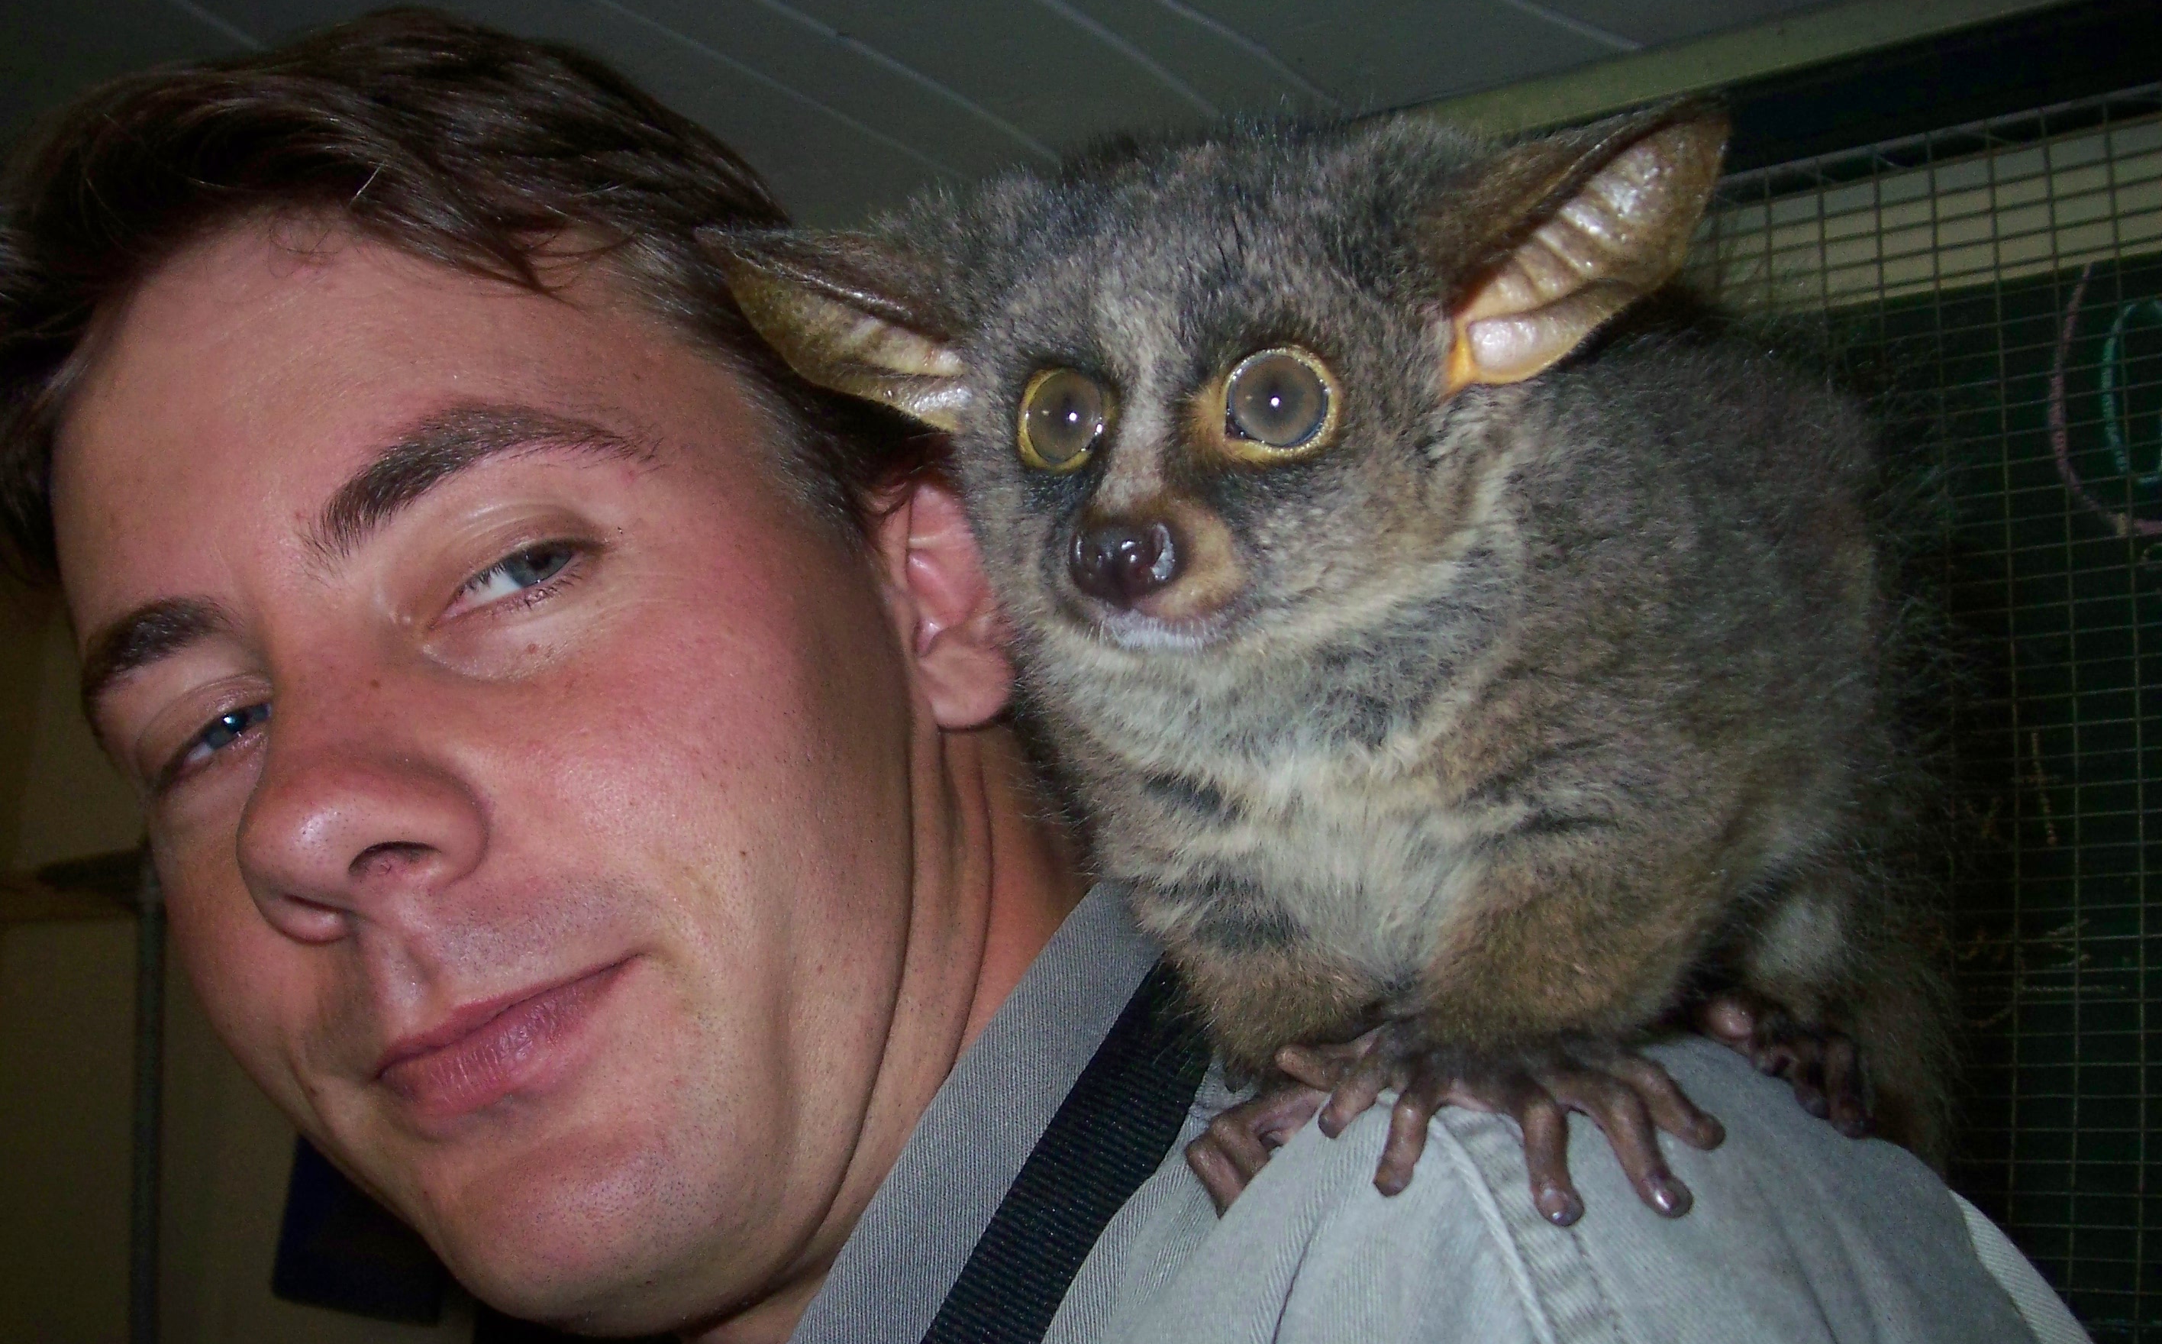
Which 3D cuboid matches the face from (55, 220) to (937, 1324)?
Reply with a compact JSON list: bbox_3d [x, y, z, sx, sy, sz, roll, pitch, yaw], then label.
[{"bbox_3d":[-0.111,0.018,0.442,0.150,0.195,0.125,-27,-11,15],"label":"face"}]

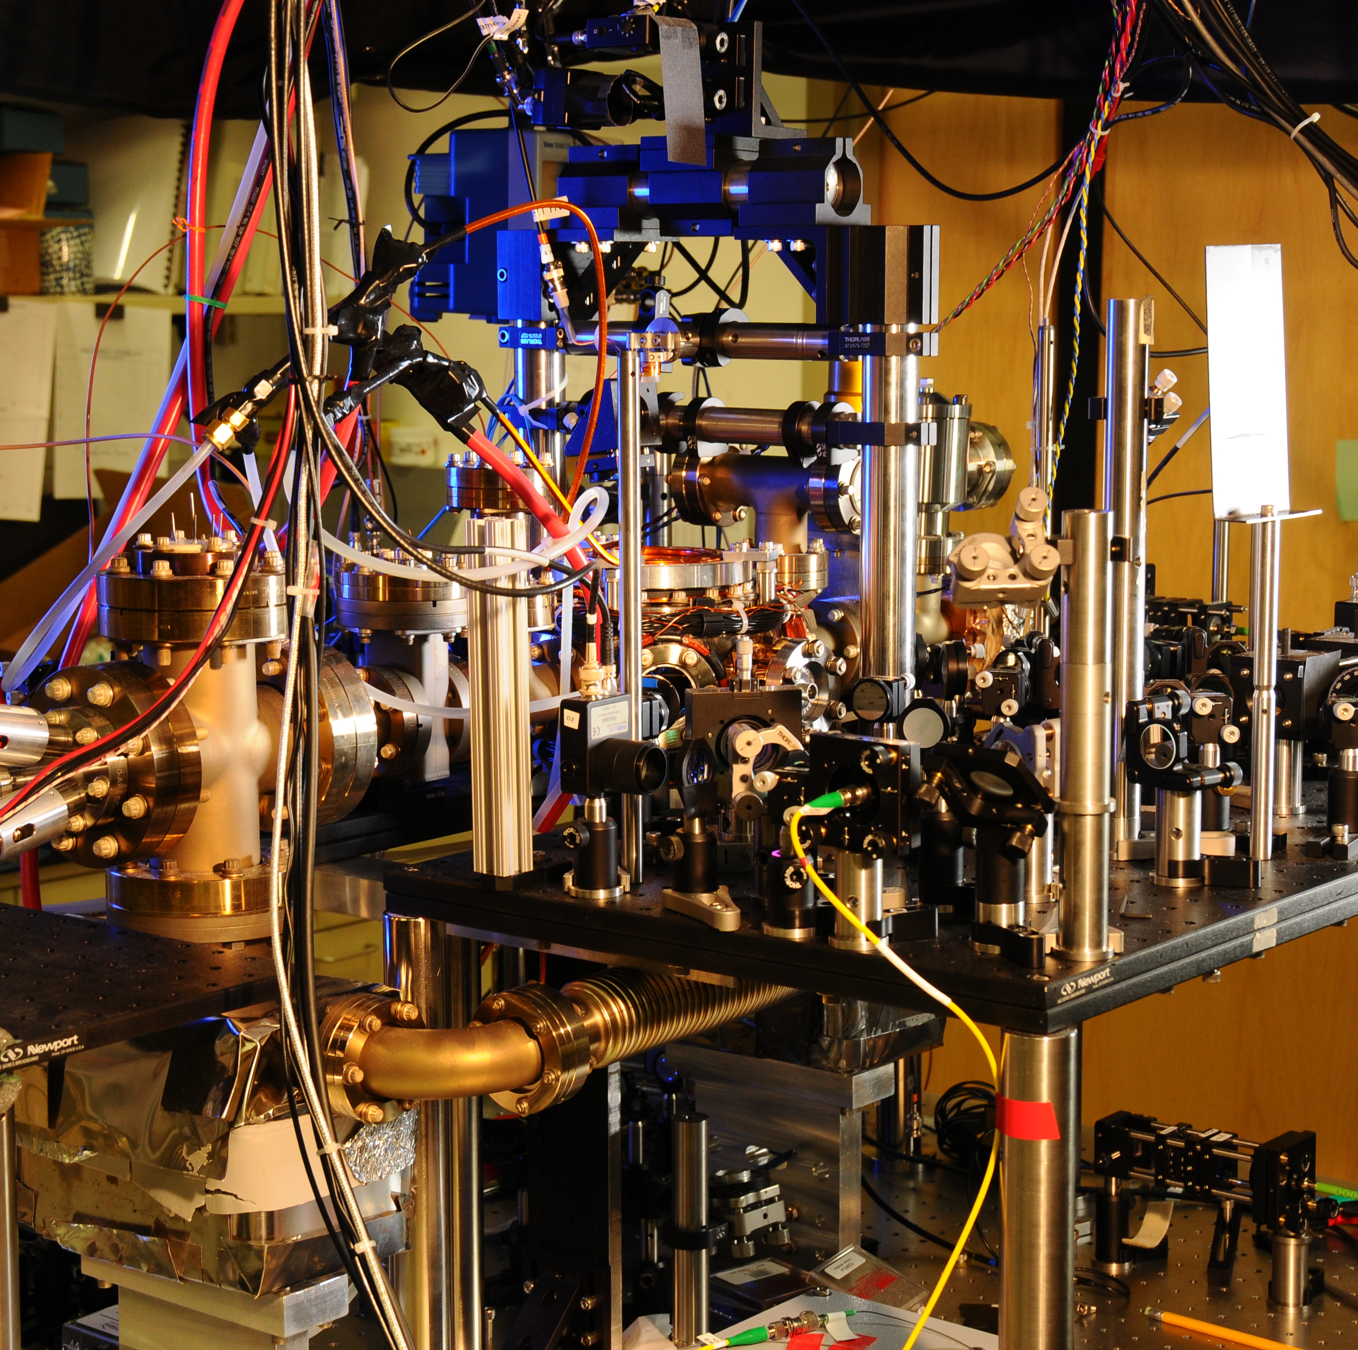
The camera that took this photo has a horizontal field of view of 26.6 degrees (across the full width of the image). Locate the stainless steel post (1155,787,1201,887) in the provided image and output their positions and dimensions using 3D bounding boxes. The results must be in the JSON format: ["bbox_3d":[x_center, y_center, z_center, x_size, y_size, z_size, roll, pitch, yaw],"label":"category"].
[{"bbox_3d":[0.283,0.091,1.626,0.029,0.052,0.029,0,8,0],"label":"stainless steel post"}]

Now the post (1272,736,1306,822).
[{"bbox_3d":[0.389,0.062,1.848,0.028,0.050,0.028,0,8,0],"label":"post"}]

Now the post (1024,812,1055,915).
[{"bbox_3d":[0.194,0.097,1.583,0.028,0.052,0.028,0,8,0],"label":"post"}]

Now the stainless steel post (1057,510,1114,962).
[{"bbox_3d":[0.205,0.031,1.437,0.030,0.224,0.030,0,8,0],"label":"stainless steel post"}]

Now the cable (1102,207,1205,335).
[{"bbox_3d":[0.339,-0.289,2.050,0.078,0.092,0.030,0,8,0],"label":"cable"}]

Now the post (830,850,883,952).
[{"bbox_3d":[0.095,0.118,1.512,0.030,0.052,0.030,0,7,0],"label":"post"}]

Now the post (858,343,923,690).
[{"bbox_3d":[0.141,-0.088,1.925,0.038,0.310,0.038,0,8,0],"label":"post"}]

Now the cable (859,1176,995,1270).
[{"bbox_3d":[0.189,0.425,2.274,0.035,0.014,0.220,-3,8,-22],"label":"cable"}]

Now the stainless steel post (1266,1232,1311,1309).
[{"bbox_3d":[0.442,0.431,2.075,0.030,0.052,0.030,0,7,0],"label":"stainless steel post"}]

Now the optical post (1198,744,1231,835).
[{"bbox_3d":[0.323,0.071,1.740,0.024,0.061,0.024,0,8,0],"label":"optical post"}]

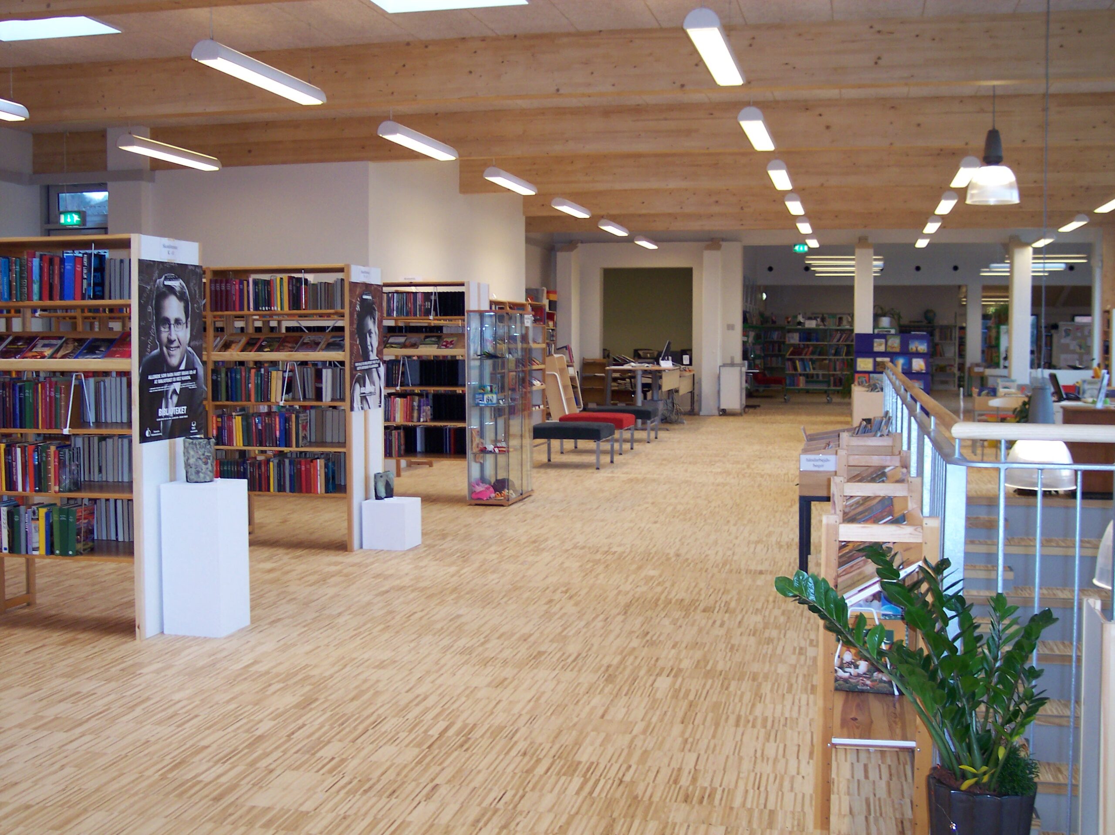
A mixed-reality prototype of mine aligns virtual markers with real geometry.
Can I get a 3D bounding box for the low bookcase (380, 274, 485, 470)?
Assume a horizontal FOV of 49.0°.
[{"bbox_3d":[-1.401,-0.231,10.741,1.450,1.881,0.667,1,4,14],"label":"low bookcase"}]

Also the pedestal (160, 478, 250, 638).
[{"bbox_3d":[-1.779,0.703,6.205,0.312,0.750,0.300,1,4,14],"label":"pedestal"}]

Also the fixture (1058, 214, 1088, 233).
[{"bbox_3d":[7.270,-2.736,17.243,0.193,0.108,1.520,1,4,14],"label":"fixture"}]

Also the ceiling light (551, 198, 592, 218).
[{"bbox_3d":[0.203,-2.891,16.929,0.197,0.113,1.575,1,4,14],"label":"ceiling light"}]

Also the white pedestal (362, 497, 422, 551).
[{"bbox_3d":[-1.113,0.715,8.252,0.295,0.318,0.280,1,4,14],"label":"white pedestal"}]

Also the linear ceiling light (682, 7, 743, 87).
[{"bbox_3d":[0.935,-2.133,7.108,0.193,0.108,1.520,1,4,14],"label":"linear ceiling light"}]

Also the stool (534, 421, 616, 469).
[{"bbox_3d":[0.196,0.292,13.594,0.760,0.476,0.753,1,4,14],"label":"stool"}]

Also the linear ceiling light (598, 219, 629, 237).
[{"bbox_3d":[0.925,-3.086,19.902,0.197,0.113,1.575,1,4,14],"label":"linear ceiling light"}]

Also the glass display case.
[{"bbox_3d":[-0.489,-0.095,10.601,0.352,1.636,0.745,1,4,14],"label":"glass display case"}]

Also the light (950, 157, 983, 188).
[{"bbox_3d":[4.297,-2.586,12.914,0.197,0.113,1.575,1,4,14],"label":"light"}]

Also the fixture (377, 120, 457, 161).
[{"bbox_3d":[-1.248,-2.515,11.190,0.197,0.113,1.575,1,4,14],"label":"fixture"}]

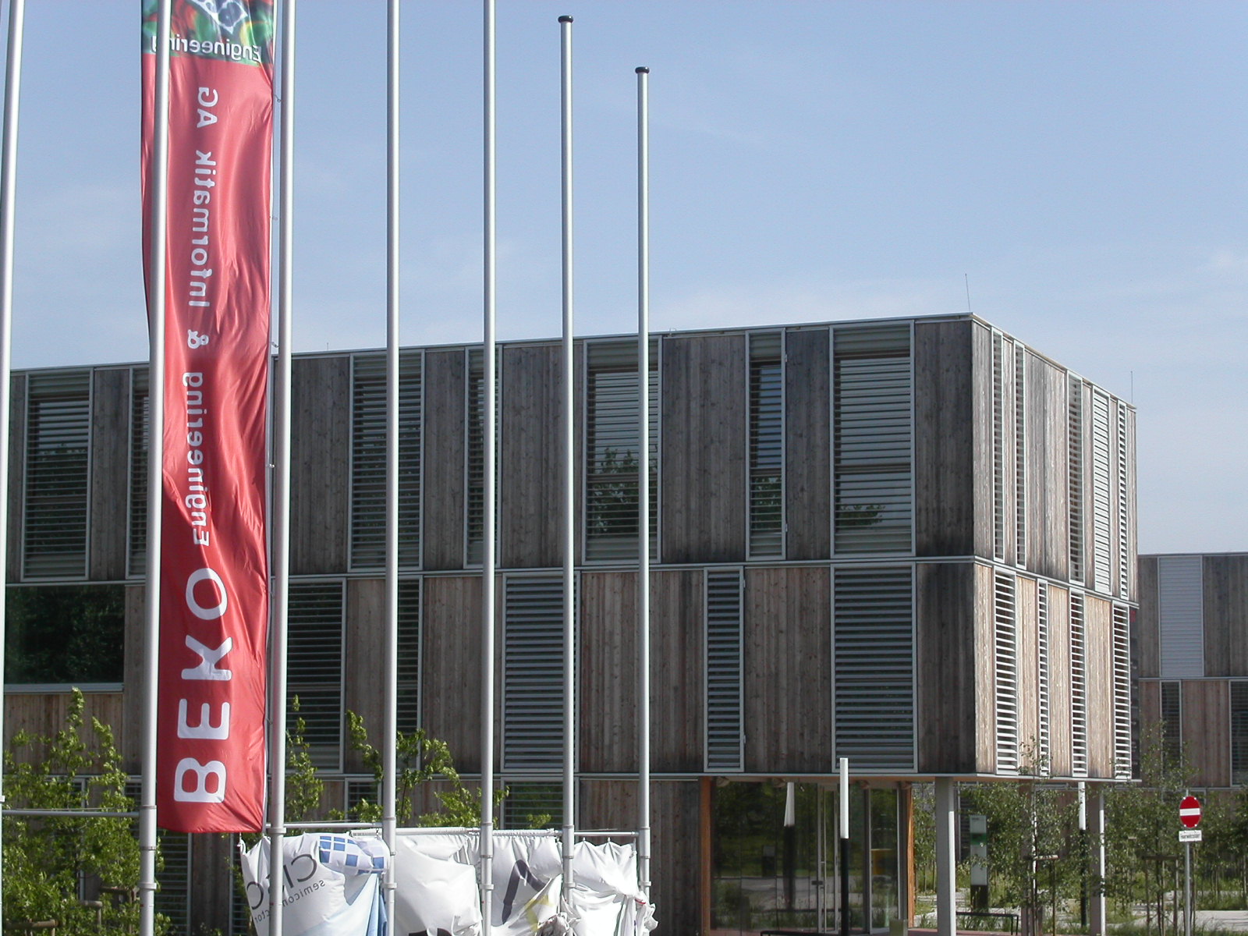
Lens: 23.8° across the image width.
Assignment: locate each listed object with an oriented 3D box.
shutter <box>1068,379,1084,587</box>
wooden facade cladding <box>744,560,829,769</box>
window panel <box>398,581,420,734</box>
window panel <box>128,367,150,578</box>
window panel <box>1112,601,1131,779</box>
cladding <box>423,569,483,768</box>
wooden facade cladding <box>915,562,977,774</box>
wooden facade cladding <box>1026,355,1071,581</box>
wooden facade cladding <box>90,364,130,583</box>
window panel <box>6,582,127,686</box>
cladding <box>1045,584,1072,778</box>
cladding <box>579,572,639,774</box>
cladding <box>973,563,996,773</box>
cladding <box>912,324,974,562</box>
[{"bbox_3d":[8.441,0.220,55.395,0.100,3.944,1.218,-2,-7,22],"label":"shutter"},{"bbox_3d":[2.758,3.384,49.495,1.530,3.429,0.100,-2,-7,22],"label":"wooden facade cladding"},{"bbox_3d":[-4.016,3.774,54.159,0.714,3.579,0.100,-2,-7,22],"label":"window panel"},{"bbox_3d":[-8.830,0.077,54.609,0.710,3.951,0.100,-2,-7,22],"label":"window panel"},{"bbox_3d":[9.742,4.394,58.019,0.100,3.427,1.442,-2,-7,22],"label":"window panel"},{"bbox_3d":[-2.926,3.752,53.722,1.595,3.552,0.100,-2,-7,22],"label":"cladding"},{"bbox_3d":[5.288,3.279,48.474,0.983,3.429,0.100,-2,-7,22],"label":"wooden facade cladding"},{"bbox_3d":[7.893,0.019,55.392,0.100,4.100,3.234,-2,-7,22],"label":"wooden facade cladding"},{"bbox_3d":[-9.522,0.116,54.887,0.770,3.944,0.100,-2,-7,22],"label":"wooden facade cladding"},{"bbox_3d":[-10.369,3.085,54.500,2.758,1.832,0.100,-2,-7,22],"label":"window panel"},{"bbox_3d":[8.153,4.013,55.634,0.100,3.553,1.673,-2,-7,22],"label":"cladding"},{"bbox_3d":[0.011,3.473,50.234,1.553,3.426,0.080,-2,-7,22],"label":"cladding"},{"bbox_3d":[5.875,3.289,48.457,0.080,3.406,1.139,-2,-7,22],"label":"cladding"},{"bbox_3d":[5.279,-0.477,48.554,0.978,3.884,0.080,-2,-7,22],"label":"cladding"}]

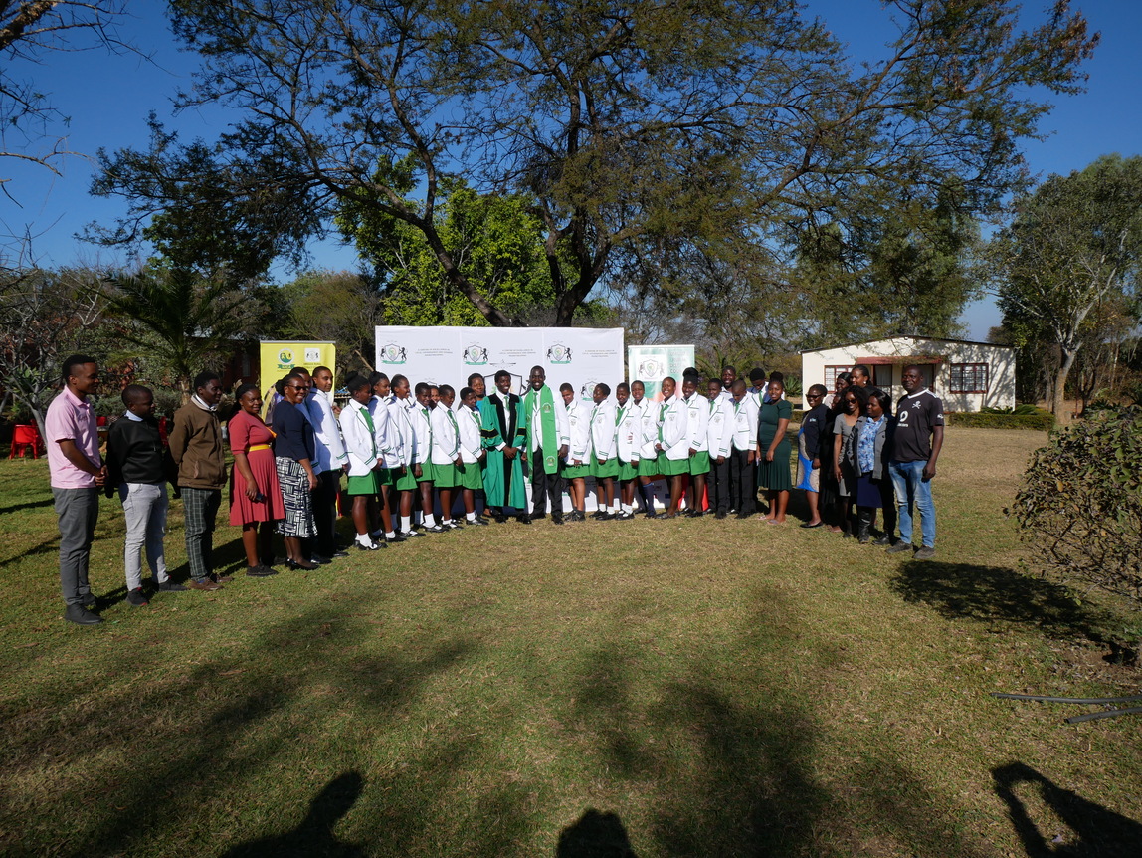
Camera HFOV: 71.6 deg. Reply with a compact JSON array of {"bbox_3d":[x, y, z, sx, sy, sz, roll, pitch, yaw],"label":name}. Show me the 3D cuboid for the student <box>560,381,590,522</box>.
[{"bbox_3d":[0.041,0.252,9.177,0.430,1.561,0.300,3,4,38],"label":"student"}]

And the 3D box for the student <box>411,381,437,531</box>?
[{"bbox_3d":[-1.601,0.288,8.539,0.300,1.560,0.420,3,4,40],"label":"student"}]

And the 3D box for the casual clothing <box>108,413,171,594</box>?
[{"bbox_3d":[-3.213,0.528,5.872,0.340,1.300,0.500,1,4,16],"label":"casual clothing"}]

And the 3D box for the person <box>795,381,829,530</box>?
[{"bbox_3d":[2.677,0.294,8.726,0.360,1.561,0.460,-2,4,-32],"label":"person"}]

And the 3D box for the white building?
[{"bbox_3d":[16.584,-2.594,38.937,9.000,3.500,7.500,1,4,26],"label":"white building"}]

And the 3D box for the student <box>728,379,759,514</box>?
[{"bbox_3d":[2.047,0.221,9.350,0.440,1.602,0.300,2,4,36],"label":"student"}]

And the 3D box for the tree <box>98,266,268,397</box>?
[{"bbox_3d":[-9.067,-1.629,18.416,3.900,4.261,3.900,0,3,0],"label":"tree"}]

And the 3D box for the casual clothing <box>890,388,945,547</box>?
[{"bbox_3d":[3.104,0.358,7.097,0.340,1.419,0.500,-3,4,-29],"label":"casual clothing"}]

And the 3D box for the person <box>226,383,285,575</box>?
[{"bbox_3d":[-2.673,0.416,6.659,0.370,1.573,0.450,0,4,13],"label":"person"}]

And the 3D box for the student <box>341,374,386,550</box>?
[{"bbox_3d":[-1.974,0.309,7.533,0.330,1.663,0.430,1,4,27],"label":"student"}]

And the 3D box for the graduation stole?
[{"bbox_3d":[-0.344,0.024,8.929,0.380,1.067,0.270,1,4,24],"label":"graduation stole"}]

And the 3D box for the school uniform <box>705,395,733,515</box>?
[{"bbox_3d":[1.726,0.292,9.117,0.300,1.373,0.420,-3,5,-37],"label":"school uniform"}]

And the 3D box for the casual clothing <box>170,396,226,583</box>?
[{"bbox_3d":[-2.917,0.485,6.160,0.360,1.471,0.490,1,3,12],"label":"casual clothing"}]

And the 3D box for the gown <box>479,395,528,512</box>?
[{"bbox_3d":[-0.771,0.249,8.967,0.540,1.318,0.380,-1,4,-15],"label":"gown"}]

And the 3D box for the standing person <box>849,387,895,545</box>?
[{"bbox_3d":[2.976,0.370,7.779,0.520,1.511,0.360,2,4,33],"label":"standing person"}]

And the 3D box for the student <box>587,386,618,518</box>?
[{"bbox_3d":[0.379,0.257,9.367,0.420,1.593,0.320,3,4,42],"label":"student"}]

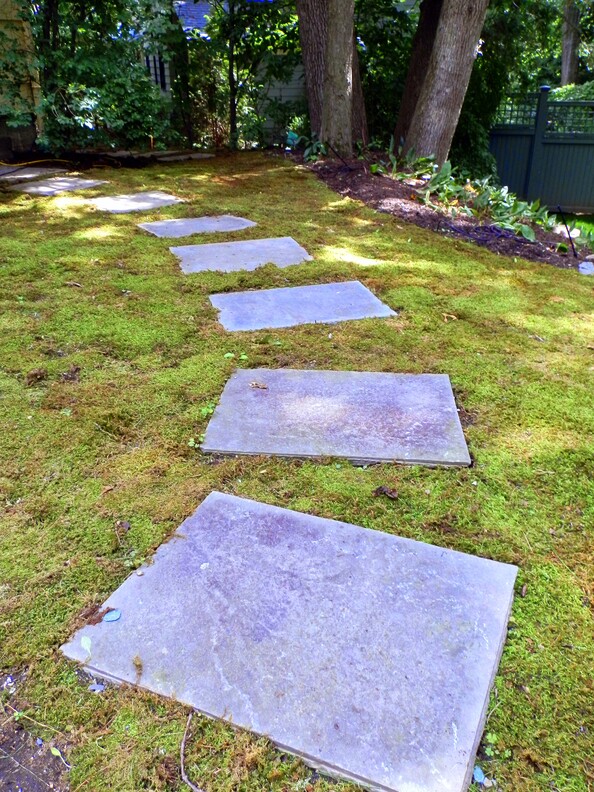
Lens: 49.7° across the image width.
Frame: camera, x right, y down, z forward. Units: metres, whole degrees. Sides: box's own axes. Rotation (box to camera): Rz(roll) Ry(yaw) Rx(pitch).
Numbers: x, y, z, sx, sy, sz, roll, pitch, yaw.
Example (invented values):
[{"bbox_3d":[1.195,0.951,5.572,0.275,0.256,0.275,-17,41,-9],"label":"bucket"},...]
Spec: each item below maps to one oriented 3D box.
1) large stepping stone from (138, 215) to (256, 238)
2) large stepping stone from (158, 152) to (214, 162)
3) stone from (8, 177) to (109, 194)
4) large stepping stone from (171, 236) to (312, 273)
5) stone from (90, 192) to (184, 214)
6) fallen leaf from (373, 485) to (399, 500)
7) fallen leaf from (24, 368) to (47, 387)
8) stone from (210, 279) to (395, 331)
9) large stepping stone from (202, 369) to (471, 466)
[{"bbox_3d":[-0.628,-1.063,4.046,0.637,0.033,0.455,-17,31,-28],"label":"large stepping stone"},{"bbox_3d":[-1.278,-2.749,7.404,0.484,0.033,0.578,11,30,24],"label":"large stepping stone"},{"bbox_3d":[-2.119,-1.844,5.668,0.595,0.033,0.612,15,31,30],"label":"stone"},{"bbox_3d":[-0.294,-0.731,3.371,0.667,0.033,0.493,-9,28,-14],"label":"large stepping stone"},{"bbox_3d":[-1.242,-1.476,4.895,0.595,0.033,0.552,-20,32,-32],"label":"stone"},{"bbox_3d":[0.198,0.216,1.432,0.058,0.020,0.036,-2,27,0],"label":"fallen leaf"},{"bbox_3d":[-0.822,-0.058,2.015,0.057,0.033,0.052,-2,27,0],"label":"fallen leaf"},{"bbox_3d":[0.008,-0.360,2.624,0.667,0.033,0.476,-8,28,-12],"label":"stone"},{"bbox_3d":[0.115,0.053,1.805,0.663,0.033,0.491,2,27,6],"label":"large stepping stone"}]

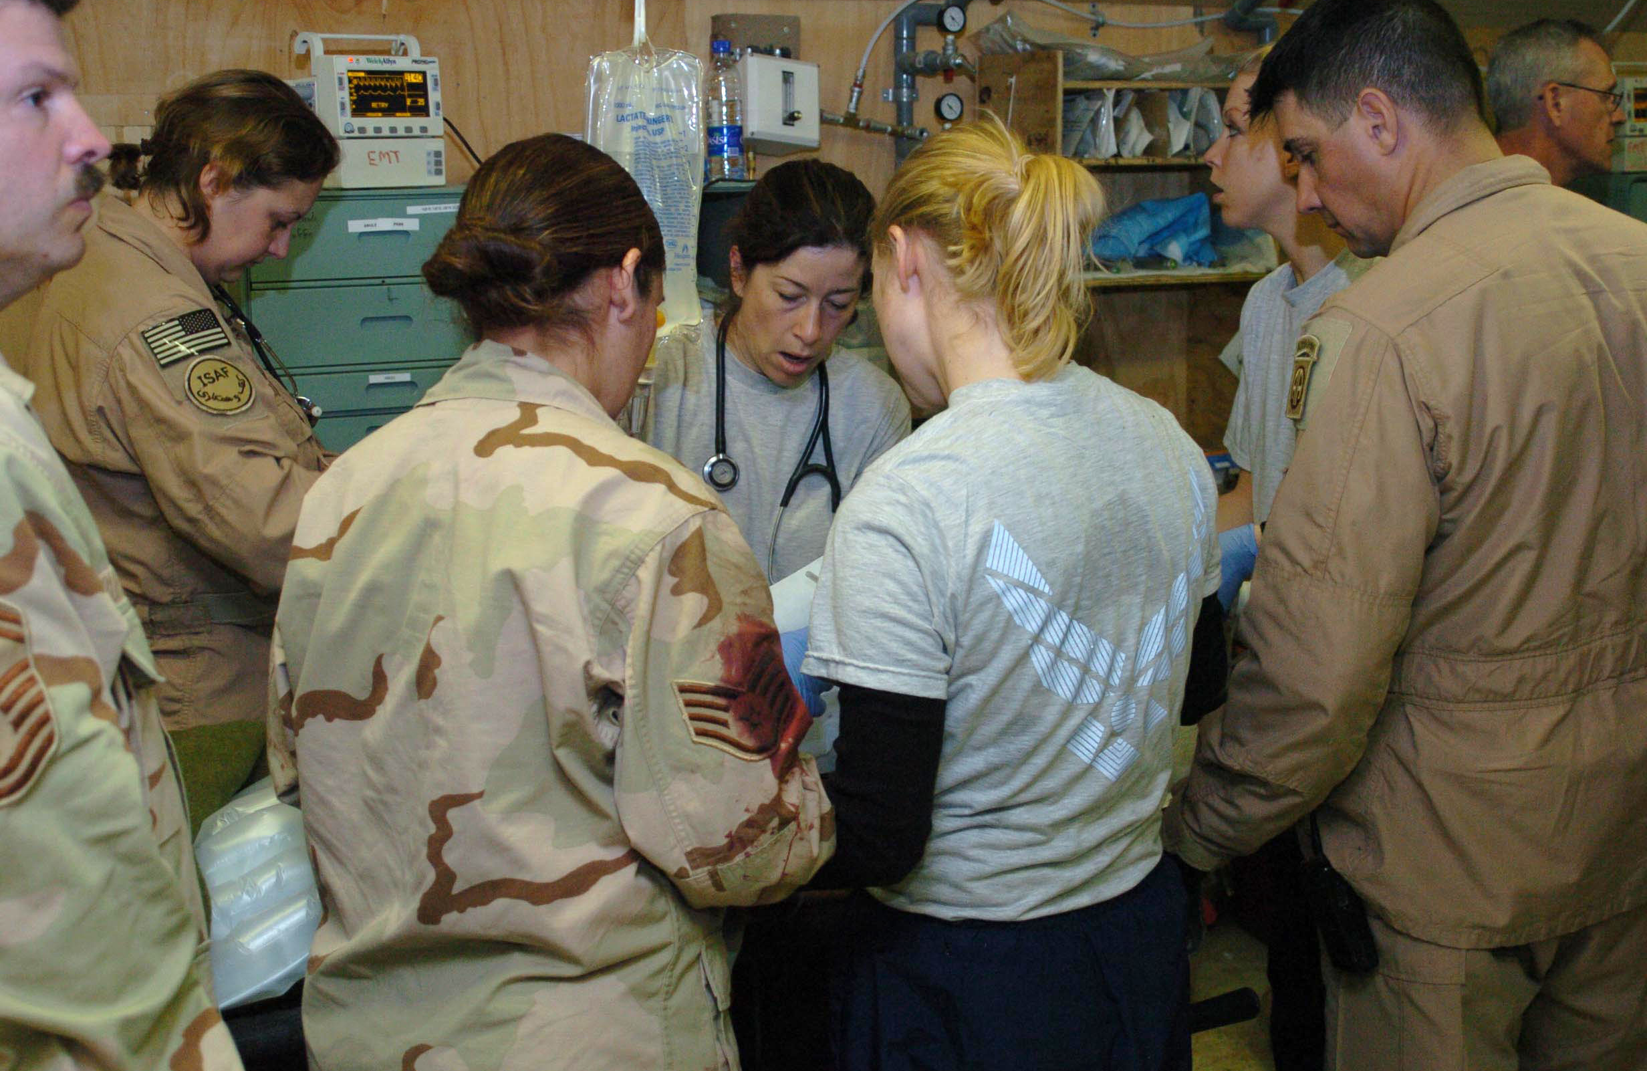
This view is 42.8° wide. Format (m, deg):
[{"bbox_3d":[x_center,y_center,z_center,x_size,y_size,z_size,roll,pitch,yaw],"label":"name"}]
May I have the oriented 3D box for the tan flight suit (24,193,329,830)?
[{"bbox_3d":[-0.798,0.250,2.909,0.500,1.430,0.480,-5,12,-19],"label":"tan flight suit"}]

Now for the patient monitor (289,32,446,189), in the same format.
[{"bbox_3d":[-0.875,-0.829,4.070,0.212,0.290,0.190,-8,14,-32],"label":"patient monitor"}]

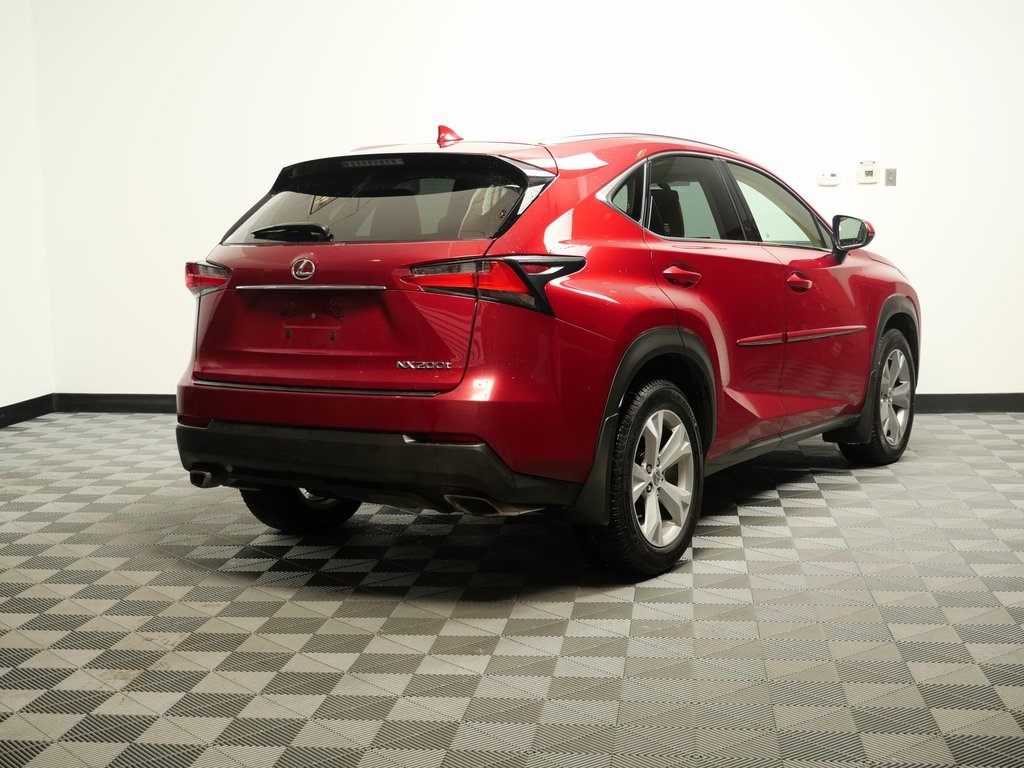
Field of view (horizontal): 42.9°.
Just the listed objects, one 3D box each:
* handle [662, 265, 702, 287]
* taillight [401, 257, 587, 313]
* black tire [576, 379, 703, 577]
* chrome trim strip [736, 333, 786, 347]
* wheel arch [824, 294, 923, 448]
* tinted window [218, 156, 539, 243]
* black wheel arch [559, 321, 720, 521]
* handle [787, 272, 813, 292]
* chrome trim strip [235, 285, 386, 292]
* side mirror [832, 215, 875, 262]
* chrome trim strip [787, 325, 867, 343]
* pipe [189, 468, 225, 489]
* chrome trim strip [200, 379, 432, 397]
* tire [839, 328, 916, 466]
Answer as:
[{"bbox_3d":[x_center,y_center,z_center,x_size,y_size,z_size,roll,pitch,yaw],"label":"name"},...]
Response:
[{"bbox_3d":[0.612,-0.390,4.655,0.052,0.070,0.230,2,7,33],"label":"handle"},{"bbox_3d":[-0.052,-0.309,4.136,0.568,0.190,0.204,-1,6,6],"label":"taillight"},{"bbox_3d":[0.458,0.333,4.734,0.230,0.715,0.715,3,7,34],"label":"black tire"},{"bbox_3d":[1.008,-0.174,5.261,0.030,0.042,0.480,2,7,33],"label":"chrome trim strip"},{"bbox_3d":[1.903,-0.115,6.771,0.220,0.690,1.000,2,7,33],"label":"wheel arch"},{"bbox_3d":[-0.518,-0.621,4.609,1.240,0.418,0.110,3,-34,34],"label":"tinted window"},{"bbox_3d":[0.448,0.115,4.550,0.190,0.620,0.950,2,7,33],"label":"black wheel arch"},{"bbox_3d":[1.243,-0.435,5.606,0.052,0.072,0.225,2,7,33],"label":"handle"},{"bbox_3d":[-0.680,-0.317,4.317,0.665,0.022,0.030,2,7,33],"label":"chrome trim strip"},{"bbox_3d":[1.585,-0.683,6.034,0.220,0.210,0.170,3,7,34],"label":"side mirror"},{"bbox_3d":[1.441,-0.239,5.912,0.030,0.045,1.020,2,5,33],"label":"chrome trim strip"},{"bbox_3d":[-1.134,0.348,4.868,0.135,0.068,0.160,3,7,34],"label":"pipe"},{"bbox_3d":[-0.711,0.021,4.363,1.110,0.030,0.110,3,7,34],"label":"chrome trim strip"},{"bbox_3d":[1.935,0.068,6.930,0.230,0.715,0.715,3,7,34],"label":"tire"}]

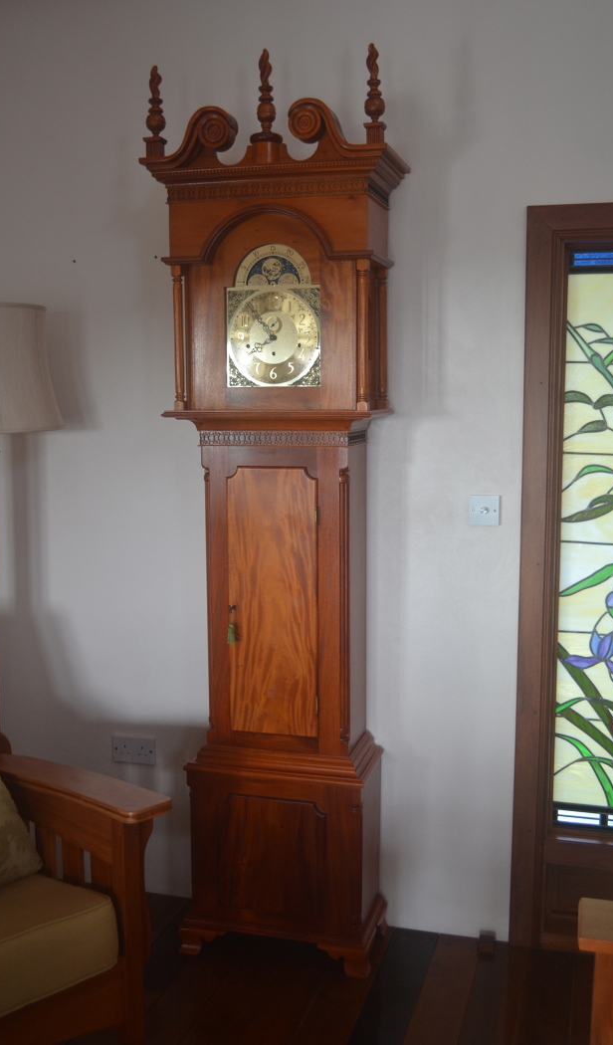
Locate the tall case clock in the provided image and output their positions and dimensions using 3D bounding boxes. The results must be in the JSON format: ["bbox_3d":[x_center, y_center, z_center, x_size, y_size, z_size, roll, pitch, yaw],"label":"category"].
[{"bbox_3d":[-0.070,0.017,2.915,0.652,2.465,0.342,2,8,15],"label":"tall case clock"}]

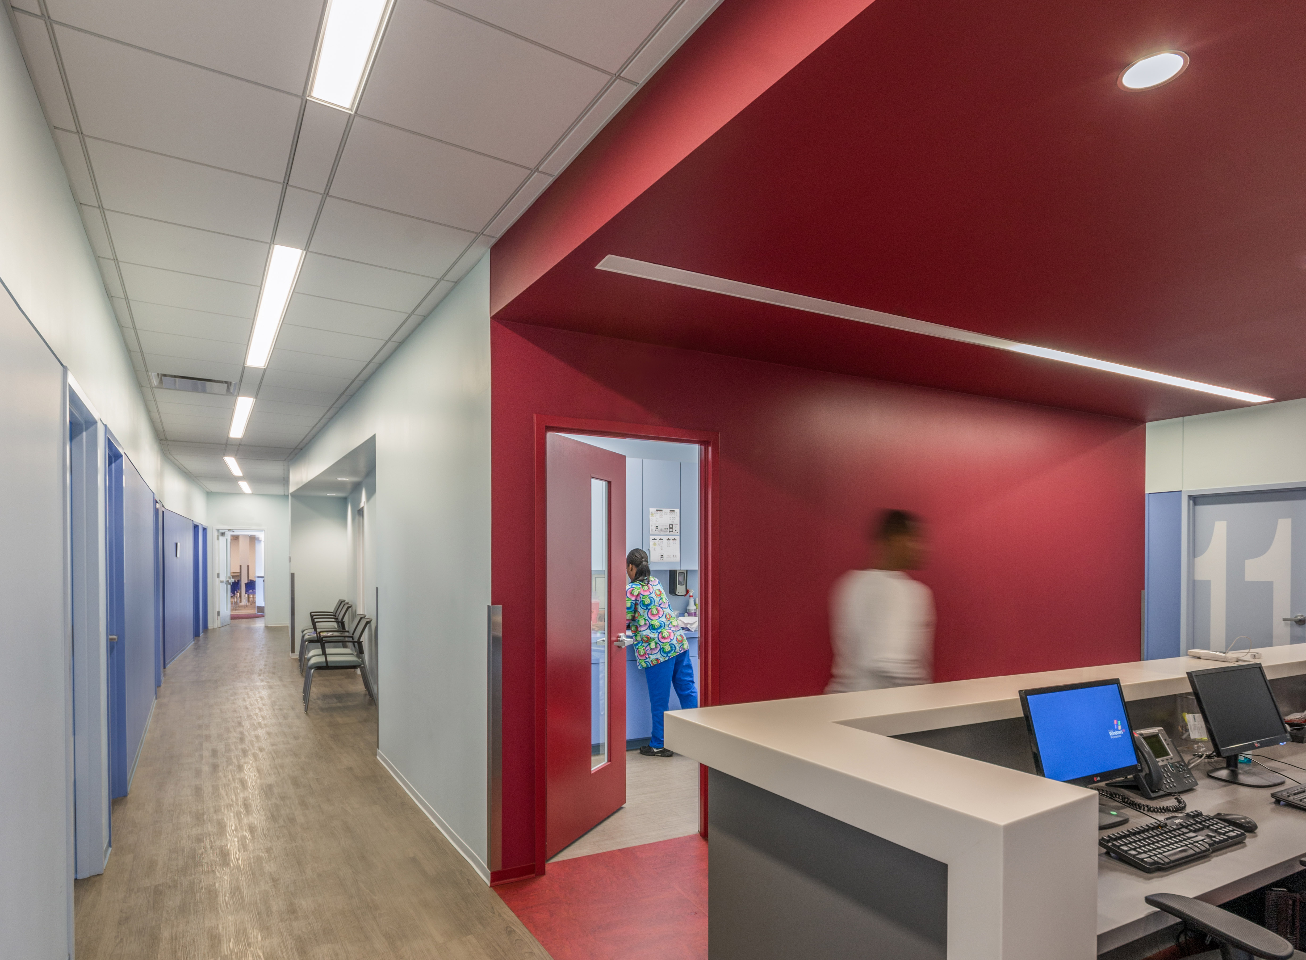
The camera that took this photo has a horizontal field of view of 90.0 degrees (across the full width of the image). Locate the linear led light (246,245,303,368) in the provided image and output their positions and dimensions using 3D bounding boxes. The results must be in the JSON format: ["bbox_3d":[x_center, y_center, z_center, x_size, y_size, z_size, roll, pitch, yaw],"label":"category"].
[{"bbox_3d":[-2.417,-1.014,4.109,0.145,0.060,2.410,4,-8,-34],"label":"linear led light"}]

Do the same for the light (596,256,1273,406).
[{"bbox_3d":[2.156,-0.722,3.644,5.200,0.060,0.120,3,-7,-26],"label":"light"}]

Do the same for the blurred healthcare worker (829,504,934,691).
[{"bbox_3d":[1.023,1.023,2.864,0.330,1.770,0.490,6,-9,-40],"label":"blurred healthcare worker"}]

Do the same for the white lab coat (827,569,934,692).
[{"bbox_3d":[1.023,0.788,2.875,0.320,0.780,0.490,6,-9,-40],"label":"white lab coat"}]

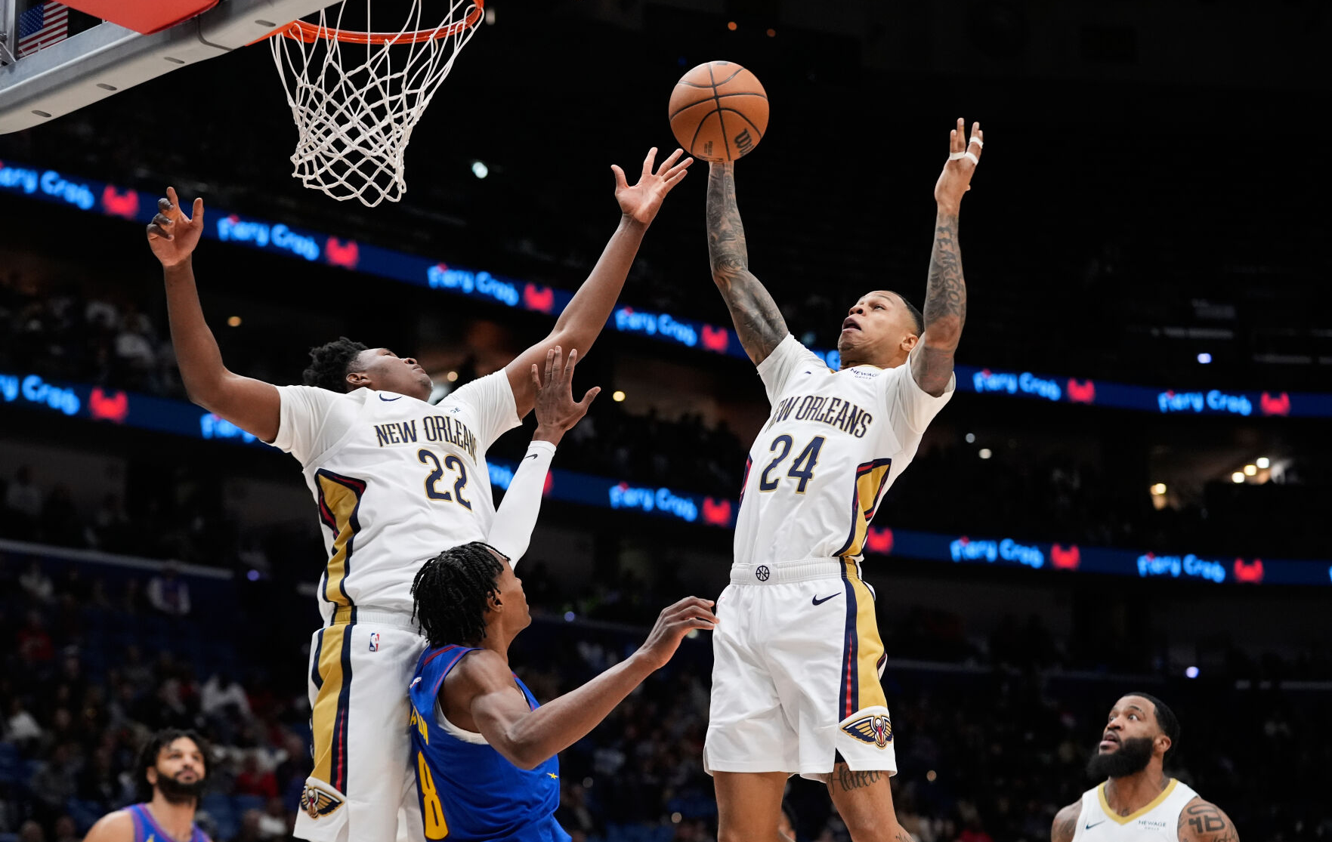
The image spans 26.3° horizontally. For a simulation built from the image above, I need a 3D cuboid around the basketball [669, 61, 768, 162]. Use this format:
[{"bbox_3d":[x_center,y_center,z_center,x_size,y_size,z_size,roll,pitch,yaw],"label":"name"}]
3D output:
[{"bbox_3d":[0.127,-0.734,6.750,0.240,0.240,0.240,0,-12,0],"label":"basketball"}]

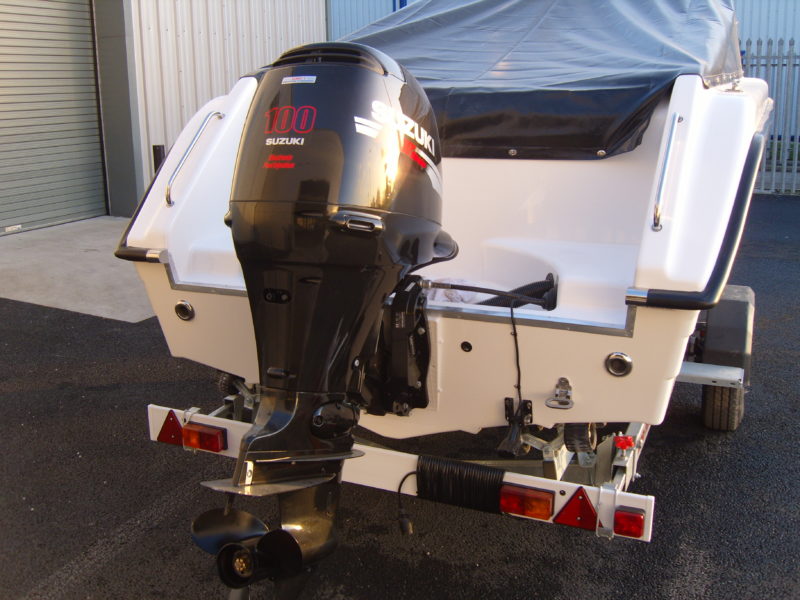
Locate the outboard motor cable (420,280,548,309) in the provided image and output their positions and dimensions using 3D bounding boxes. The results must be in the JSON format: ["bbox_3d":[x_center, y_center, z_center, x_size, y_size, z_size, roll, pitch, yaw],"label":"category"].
[{"bbox_3d":[0.271,-0.021,2.525,0.420,0.085,0.080,0,15,-1],"label":"outboard motor cable"}]

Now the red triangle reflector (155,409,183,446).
[{"bbox_3d":[-0.853,0.478,3.030,0.150,0.135,0.012,6,16,21],"label":"red triangle reflector"}]

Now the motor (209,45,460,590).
[{"bbox_3d":[-0.212,0.105,2.320,0.500,1.560,0.800,6,0,22],"label":"motor"}]

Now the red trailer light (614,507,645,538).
[{"bbox_3d":[0.685,0.665,2.418,0.080,0.076,0.042,6,16,21],"label":"red trailer light"}]

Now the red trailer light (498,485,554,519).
[{"bbox_3d":[0.393,0.630,2.530,0.170,0.082,0.045,6,16,21],"label":"red trailer light"}]

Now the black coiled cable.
[{"bbox_3d":[0.200,0.594,2.634,0.290,0.158,0.045,6,16,21],"label":"black coiled cable"}]

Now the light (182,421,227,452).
[{"bbox_3d":[-0.715,0.507,2.960,0.169,0.082,0.045,6,16,21],"label":"light"}]

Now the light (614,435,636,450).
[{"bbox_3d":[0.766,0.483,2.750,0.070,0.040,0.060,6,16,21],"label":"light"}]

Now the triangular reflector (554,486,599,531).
[{"bbox_3d":[0.552,0.635,2.485,0.150,0.135,0.012,6,16,21],"label":"triangular reflector"}]

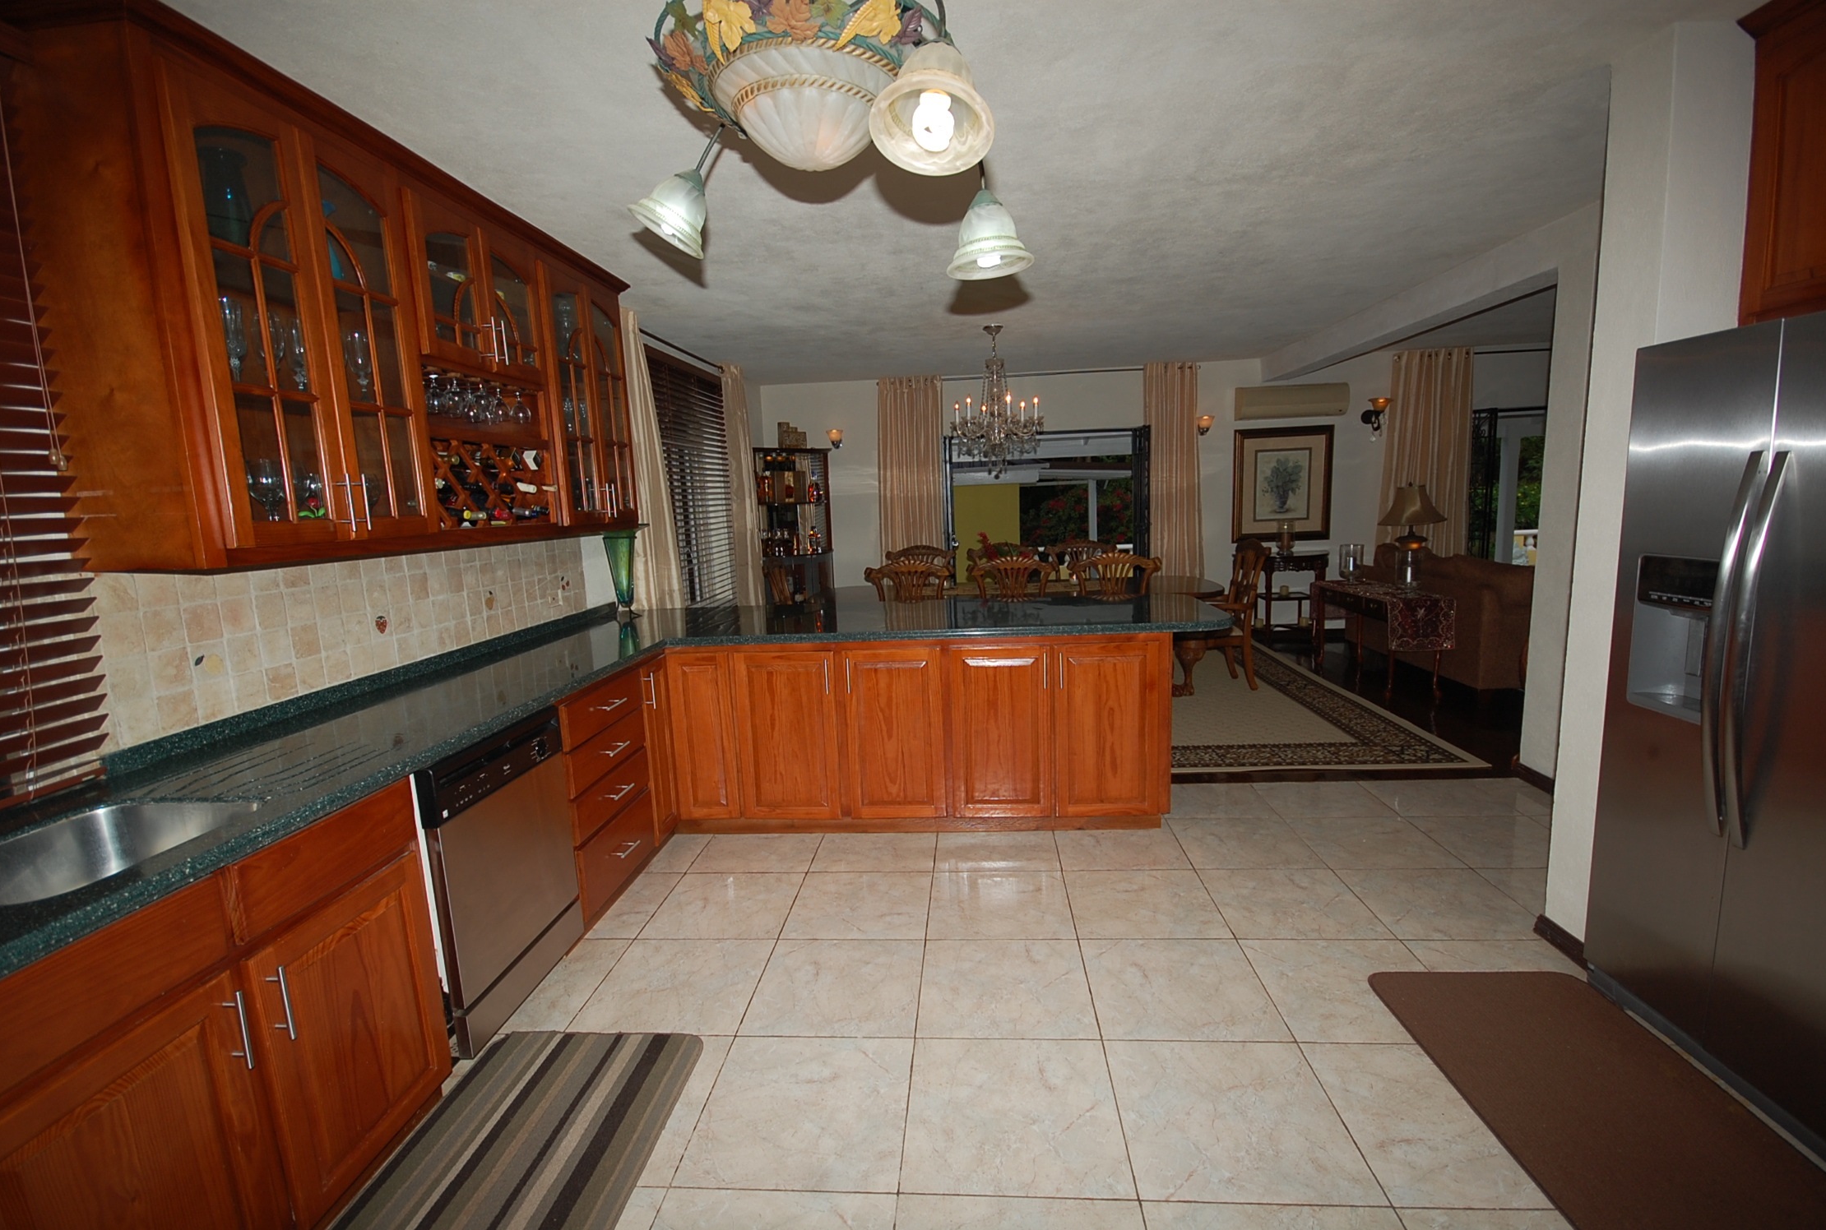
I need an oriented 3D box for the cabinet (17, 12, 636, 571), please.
[{"bbox_3d":[-1.599,-0.832,2.699,0.360,1.150,2.220,-2,8,5],"label":"cabinet"}]

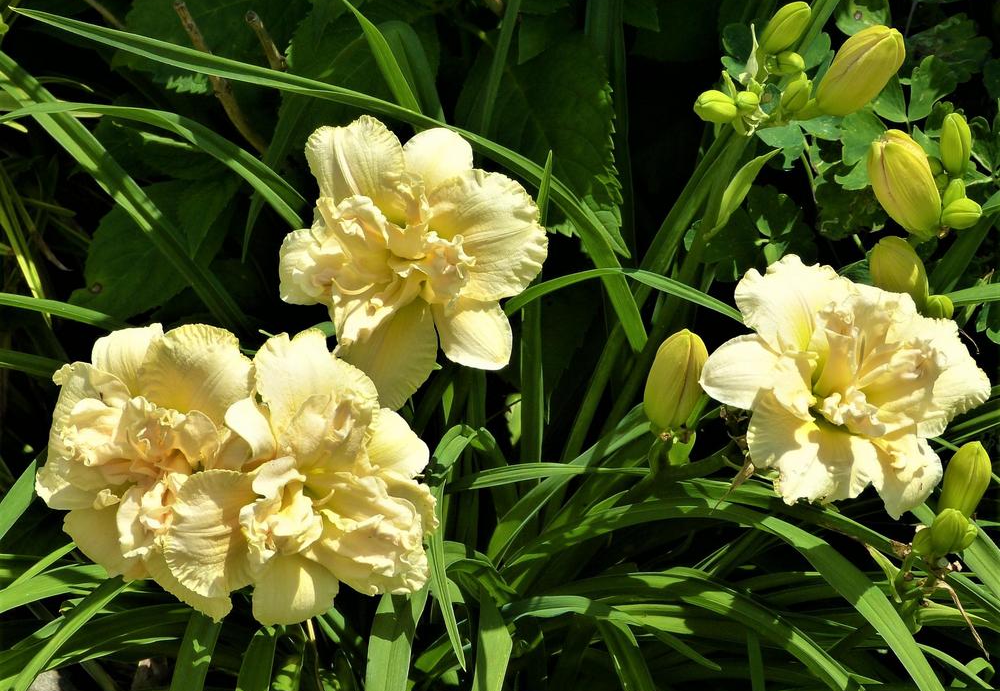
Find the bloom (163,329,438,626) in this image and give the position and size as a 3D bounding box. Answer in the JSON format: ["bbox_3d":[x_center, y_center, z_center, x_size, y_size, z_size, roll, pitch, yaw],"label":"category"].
[{"bbox_3d":[-0.095,0.063,1.630,0.132,0.080,0.138,-4,74,-6],"label":"bloom"}]

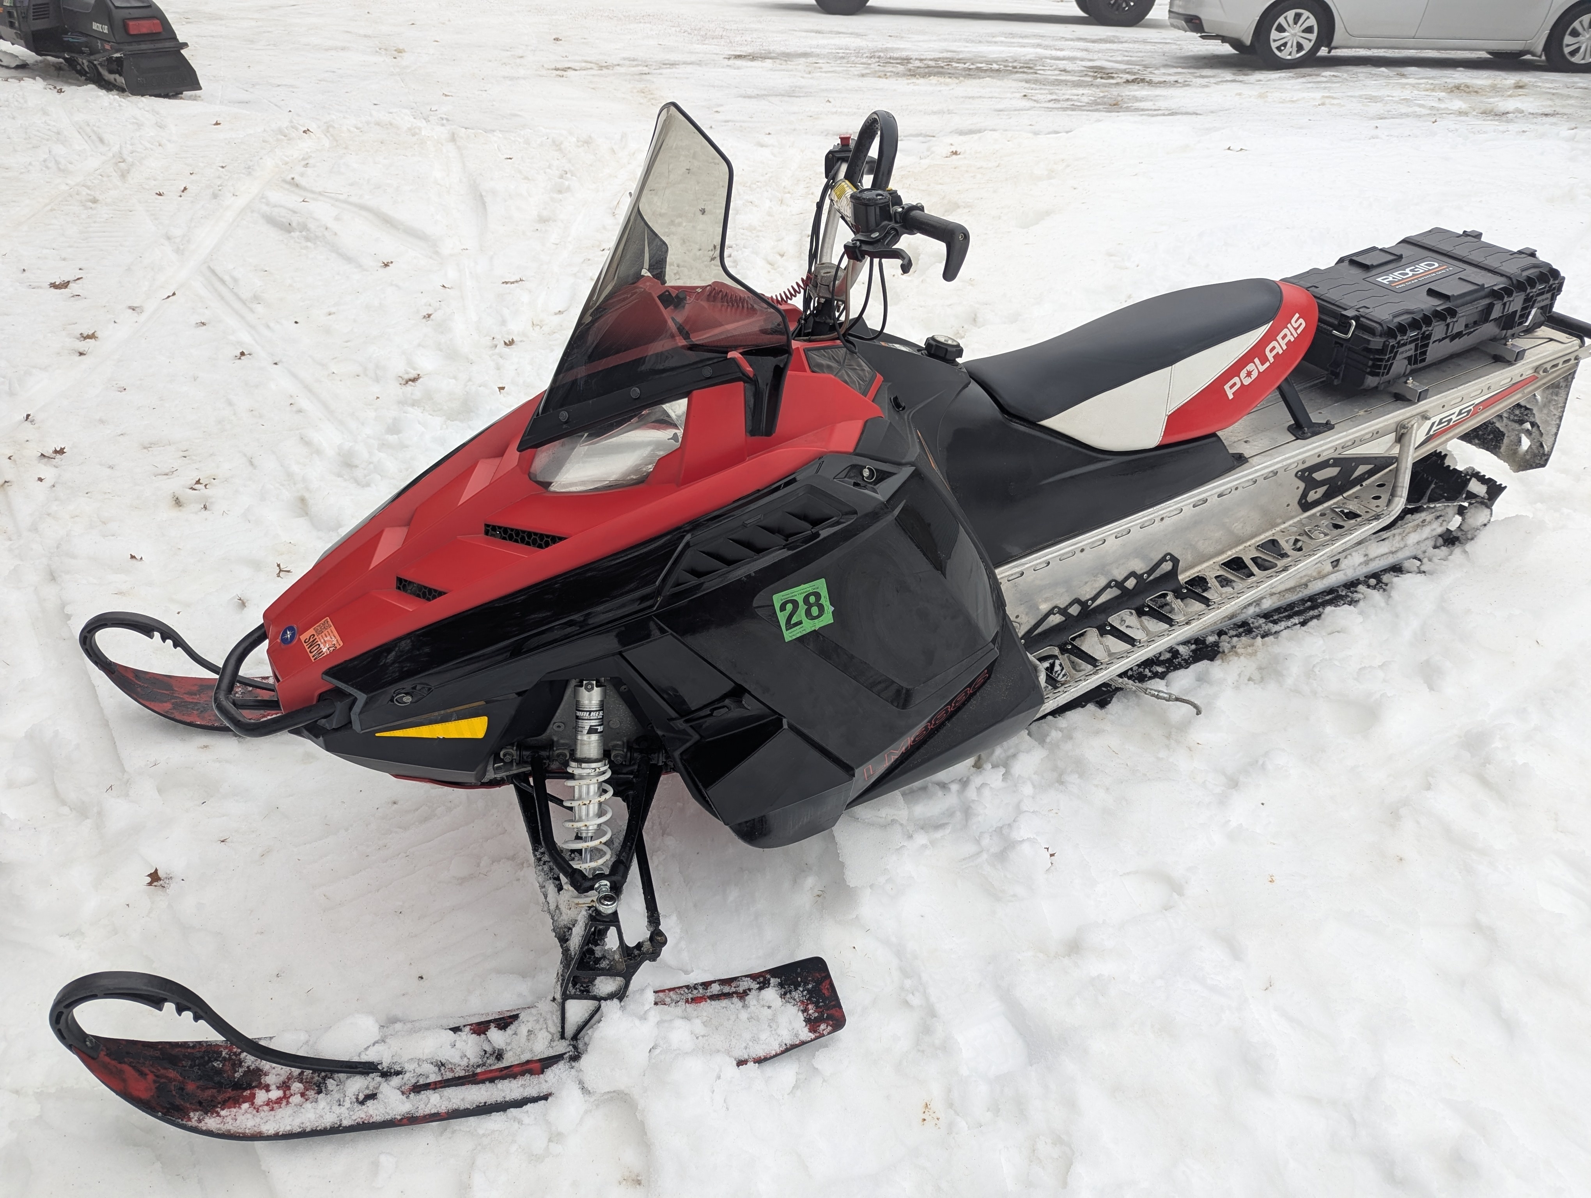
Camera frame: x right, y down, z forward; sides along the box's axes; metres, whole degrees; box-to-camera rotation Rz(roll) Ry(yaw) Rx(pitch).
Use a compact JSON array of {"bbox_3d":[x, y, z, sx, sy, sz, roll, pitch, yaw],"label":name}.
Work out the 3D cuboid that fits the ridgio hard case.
[{"bbox_3d":[1.464,-0.711,2.650,0.553,0.155,0.352,-21,40,-17],"label":"ridgio hard case"}]

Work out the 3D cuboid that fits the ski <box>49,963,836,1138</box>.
[{"bbox_3d":[-0.512,0.638,1.778,1.170,0.300,0.165,-5,35,-8],"label":"ski"}]

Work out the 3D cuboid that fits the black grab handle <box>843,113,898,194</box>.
[{"bbox_3d":[0.119,-0.702,1.749,0.035,0.125,0.130,5,32,-18],"label":"black grab handle"}]

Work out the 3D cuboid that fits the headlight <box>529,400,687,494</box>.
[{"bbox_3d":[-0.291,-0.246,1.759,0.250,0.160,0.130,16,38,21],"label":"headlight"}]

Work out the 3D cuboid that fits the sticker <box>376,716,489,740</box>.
[{"bbox_3d":[-0.587,0.215,1.791,0.176,0.045,0.005,-4,35,-7],"label":"sticker"}]

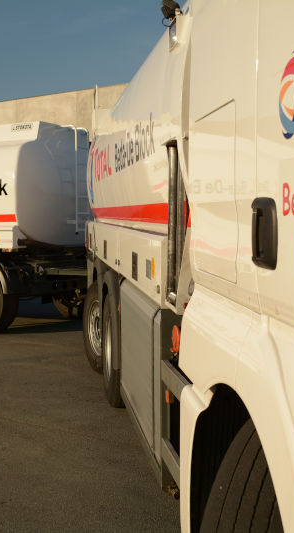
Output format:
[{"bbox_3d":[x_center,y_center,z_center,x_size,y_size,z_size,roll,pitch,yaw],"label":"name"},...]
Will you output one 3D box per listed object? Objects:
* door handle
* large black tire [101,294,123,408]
[{"bbox_3d":[0.305,-0.085,1.910,0.045,0.188,0.115,-2,4,-9],"label":"door handle"},{"bbox_3d":[-0.235,0.729,6.759,0.320,1.050,1.040,-2,4,-8],"label":"large black tire"}]

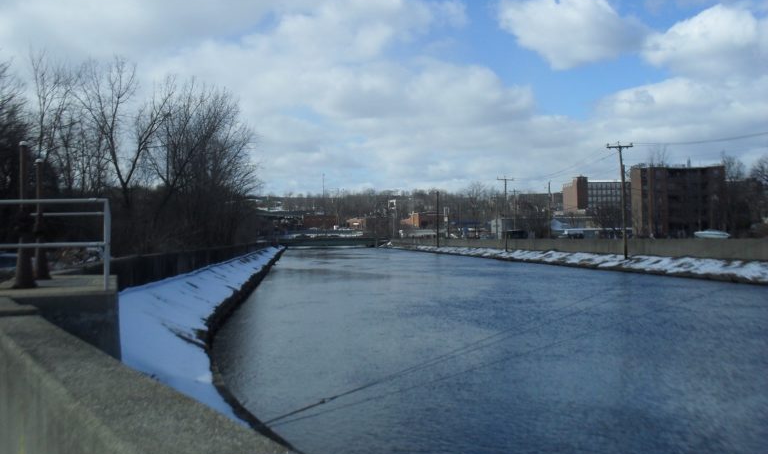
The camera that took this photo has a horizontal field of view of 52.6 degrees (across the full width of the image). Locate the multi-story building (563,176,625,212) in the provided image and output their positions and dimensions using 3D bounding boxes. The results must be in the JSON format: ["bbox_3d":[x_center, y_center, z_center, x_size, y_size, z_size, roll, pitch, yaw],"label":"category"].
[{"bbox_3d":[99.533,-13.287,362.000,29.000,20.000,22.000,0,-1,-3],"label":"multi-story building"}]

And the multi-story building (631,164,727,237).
[{"bbox_3d":[60.355,-4.651,160.500,15.800,14.600,14.500,-1,-1,10],"label":"multi-story building"}]

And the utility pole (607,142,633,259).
[{"bbox_3d":[22.115,-2.457,72.000,2.450,10.900,0.350,-3,-1,-7],"label":"utility pole"}]

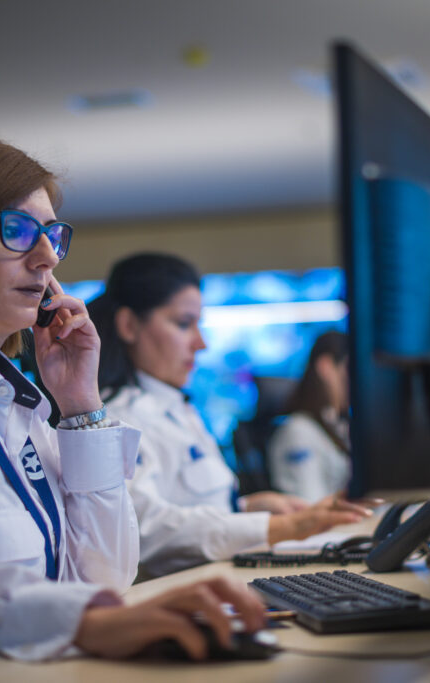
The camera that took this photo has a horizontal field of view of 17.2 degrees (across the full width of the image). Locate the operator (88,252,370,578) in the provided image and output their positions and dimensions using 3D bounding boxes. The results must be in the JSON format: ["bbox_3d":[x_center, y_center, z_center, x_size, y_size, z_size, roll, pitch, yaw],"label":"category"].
[{"bbox_3d":[0.043,0.484,2.577,0.620,1.290,0.550,-2,-5,16],"label":"operator"}]

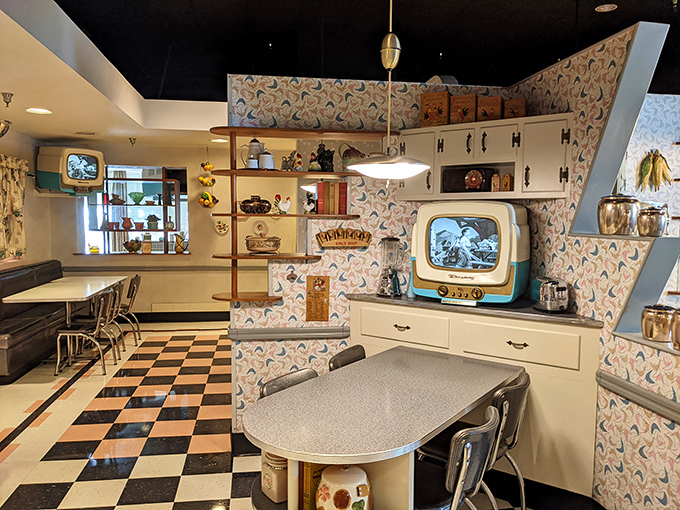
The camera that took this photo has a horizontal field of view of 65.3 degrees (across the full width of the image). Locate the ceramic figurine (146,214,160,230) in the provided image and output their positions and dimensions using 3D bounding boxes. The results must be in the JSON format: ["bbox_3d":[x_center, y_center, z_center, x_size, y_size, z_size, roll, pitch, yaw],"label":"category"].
[{"bbox_3d":[-2.712,-0.477,7.727,0.202,0.225,0.170,0,4,-9],"label":"ceramic figurine"}]

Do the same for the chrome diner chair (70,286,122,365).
[{"bbox_3d":[-2.727,0.726,5.999,0.530,0.830,0.420,0,4,-13],"label":"chrome diner chair"}]

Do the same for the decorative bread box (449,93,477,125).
[{"bbox_3d":[0.800,-0.899,3.334,0.173,0.174,0.125,3,5,36],"label":"decorative bread box"}]

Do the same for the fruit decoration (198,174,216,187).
[{"bbox_3d":[-1.936,-1.082,7.782,0.257,0.168,0.150,0,4,-9],"label":"fruit decoration"}]

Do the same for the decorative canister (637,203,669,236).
[{"bbox_3d":[1.432,-0.151,2.435,0.115,0.132,0.115,0,4,-9],"label":"decorative canister"}]

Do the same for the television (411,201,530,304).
[{"bbox_3d":[0.818,-0.031,3.322,0.650,0.610,0.400,3,5,32],"label":"television"}]

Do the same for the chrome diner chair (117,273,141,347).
[{"bbox_3d":[-2.784,0.683,6.616,0.530,0.830,0.420,0,4,-12],"label":"chrome diner chair"}]

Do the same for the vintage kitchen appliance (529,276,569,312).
[{"bbox_3d":[1.179,0.224,3.026,0.160,0.185,0.225,0,4,-9],"label":"vintage kitchen appliance"}]

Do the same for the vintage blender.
[{"bbox_3d":[0.332,0.081,3.480,0.180,0.390,0.180,1,4,0],"label":"vintage blender"}]

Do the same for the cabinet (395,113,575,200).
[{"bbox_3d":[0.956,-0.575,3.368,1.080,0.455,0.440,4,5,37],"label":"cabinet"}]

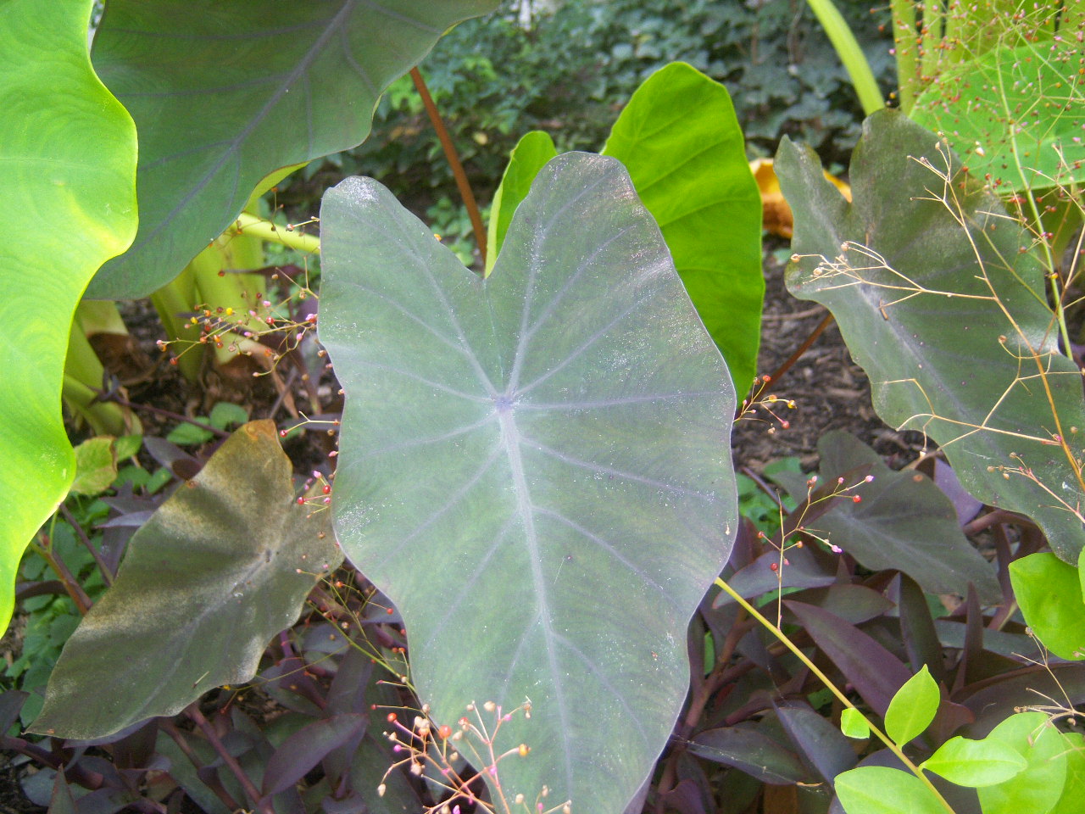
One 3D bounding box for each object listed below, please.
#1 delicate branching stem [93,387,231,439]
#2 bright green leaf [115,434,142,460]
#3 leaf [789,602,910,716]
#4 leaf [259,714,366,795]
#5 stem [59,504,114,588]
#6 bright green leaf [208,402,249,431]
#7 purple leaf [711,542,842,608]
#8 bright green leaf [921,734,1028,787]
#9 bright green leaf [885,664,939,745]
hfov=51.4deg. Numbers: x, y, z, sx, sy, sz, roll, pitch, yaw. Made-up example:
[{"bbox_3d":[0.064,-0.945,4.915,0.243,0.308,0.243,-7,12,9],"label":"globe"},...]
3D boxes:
[{"bbox_3d":[-0.448,0.005,1.325,0.203,0.022,0.022,17,30,20],"label":"delicate branching stem"},{"bbox_3d":[-0.462,0.044,1.260,0.030,0.012,0.039,23,56,25],"label":"bright green leaf"},{"bbox_3d":[0.224,0.182,0.830,0.034,0.018,0.118,-29,55,-27],"label":"leaf"},{"bbox_3d":[-0.172,0.261,0.855,0.095,0.018,0.034,-32,54,-32],"label":"leaf"},{"bbox_3d":[-0.435,0.131,1.075,0.012,0.012,0.110,-22,55,-37],"label":"stem"},{"bbox_3d":[-0.375,0.012,1.355,0.036,0.012,0.051,33,48,29],"label":"bright green leaf"},{"bbox_3d":[0.193,0.140,0.925,0.120,0.020,0.032,-8,44,-25],"label":"purple leaf"},{"bbox_3d":[0.223,0.183,0.583,0.062,0.010,0.027,1,59,-14],"label":"bright green leaf"},{"bbox_3d":[0.195,0.156,0.593,0.026,0.010,0.046,21,70,12],"label":"bright green leaf"}]

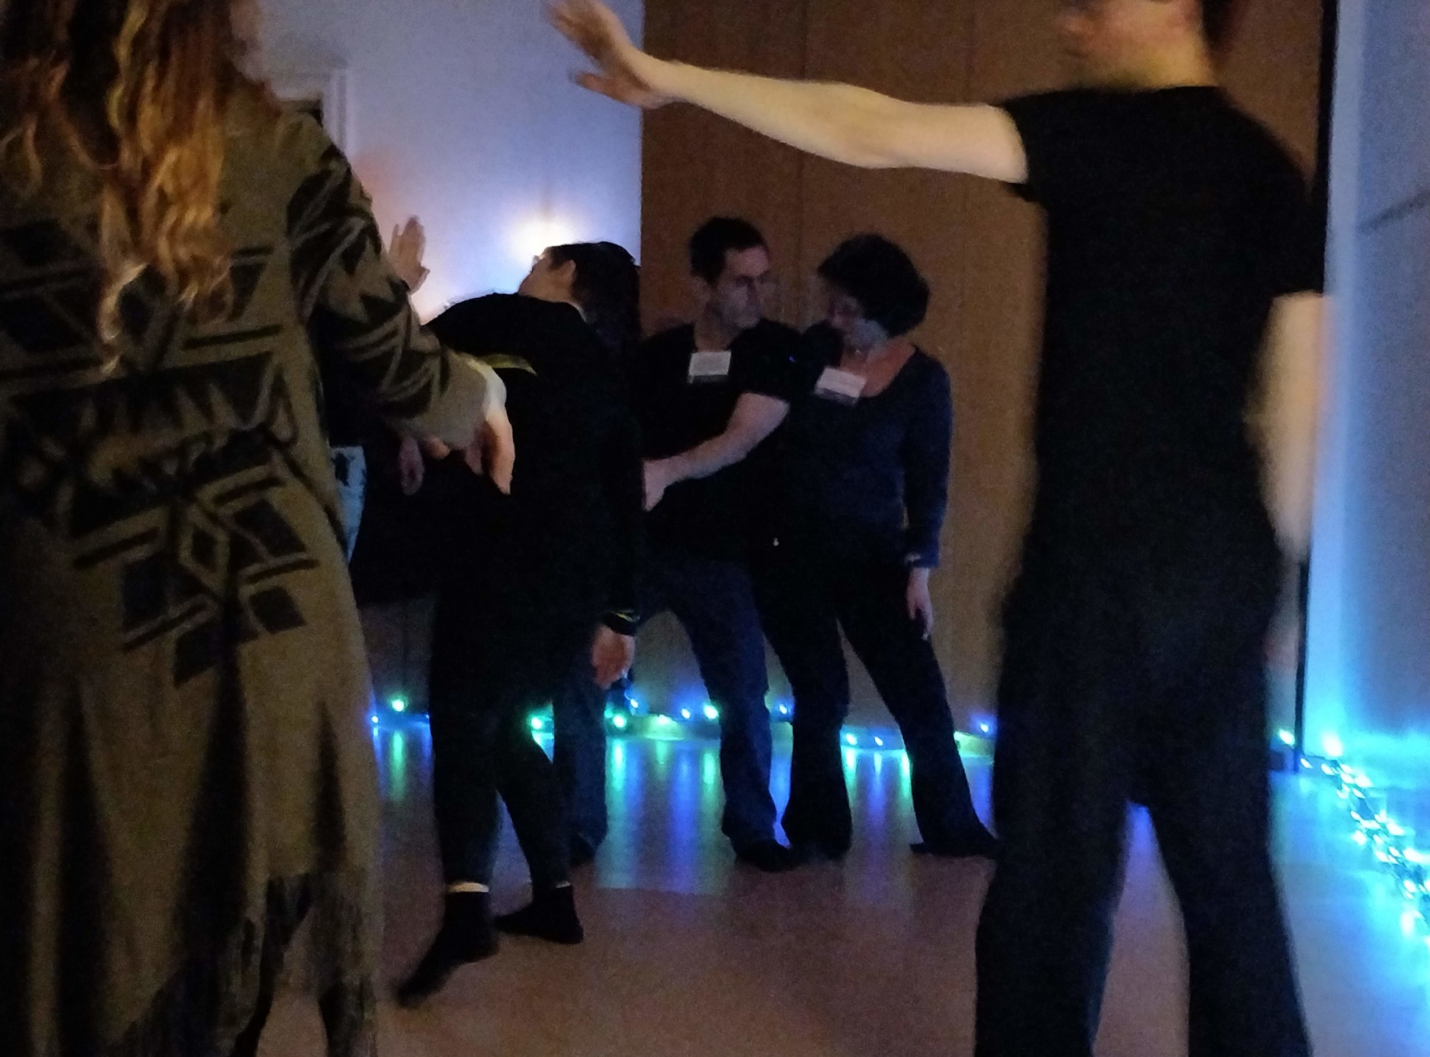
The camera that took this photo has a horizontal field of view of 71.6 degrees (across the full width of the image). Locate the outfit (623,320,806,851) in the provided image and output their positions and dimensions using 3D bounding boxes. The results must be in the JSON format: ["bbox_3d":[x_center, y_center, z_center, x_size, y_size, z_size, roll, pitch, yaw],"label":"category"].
[{"bbox_3d":[-0.062,0.148,2.550,0.580,1.360,0.420,1,3,12],"label":"outfit"}]

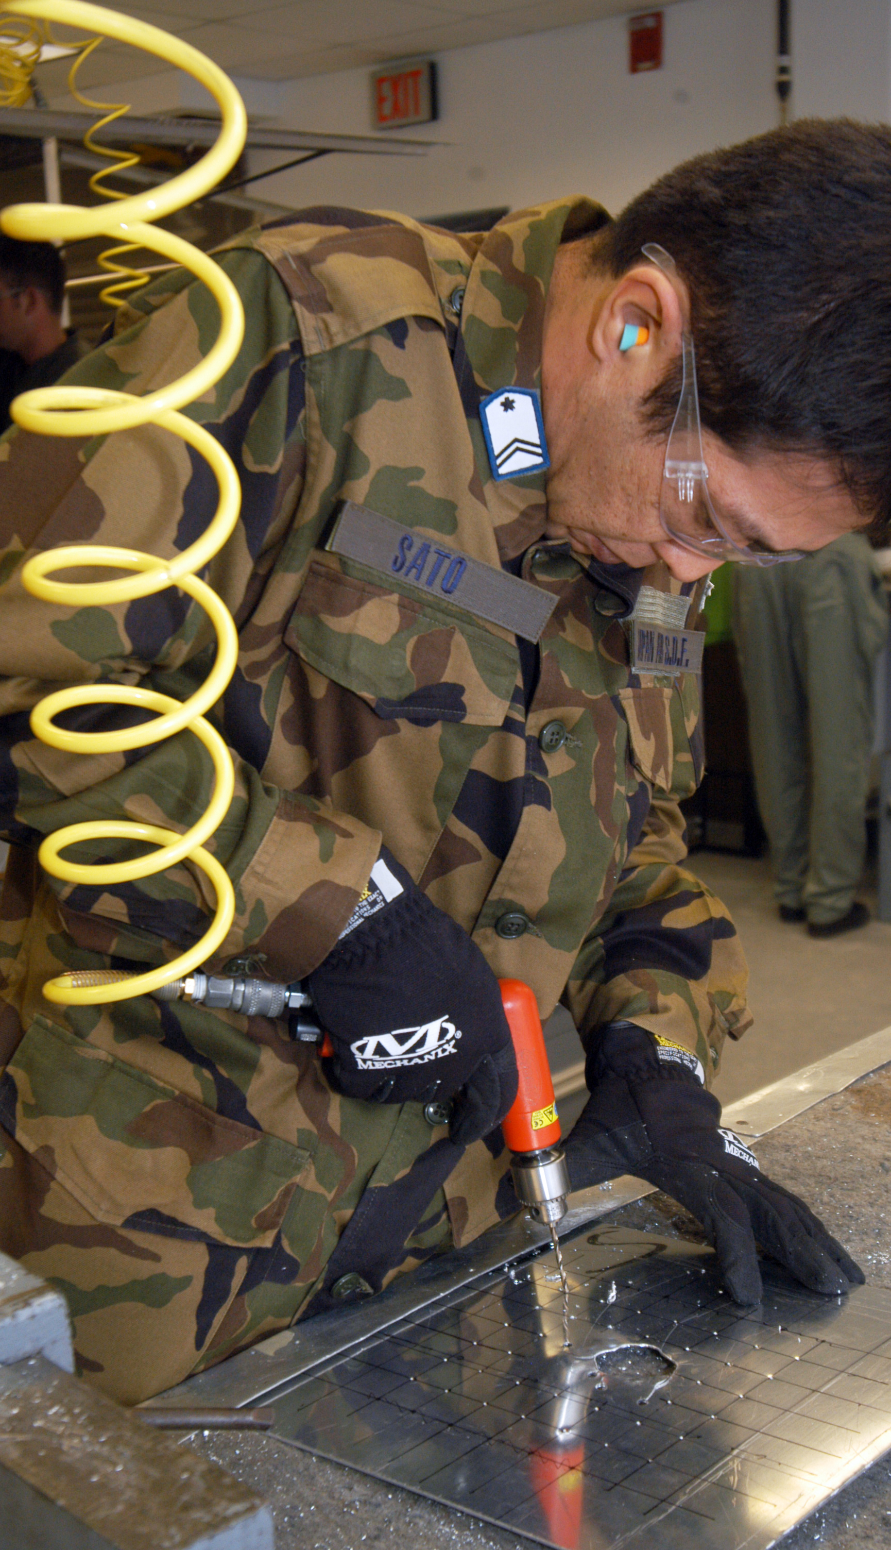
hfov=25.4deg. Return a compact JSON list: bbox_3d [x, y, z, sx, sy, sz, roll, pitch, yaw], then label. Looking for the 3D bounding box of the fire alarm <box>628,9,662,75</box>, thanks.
[{"bbox_3d":[0.660,-2.407,6.500,0.126,0.176,0.050,5,12,41],"label":"fire alarm"}]

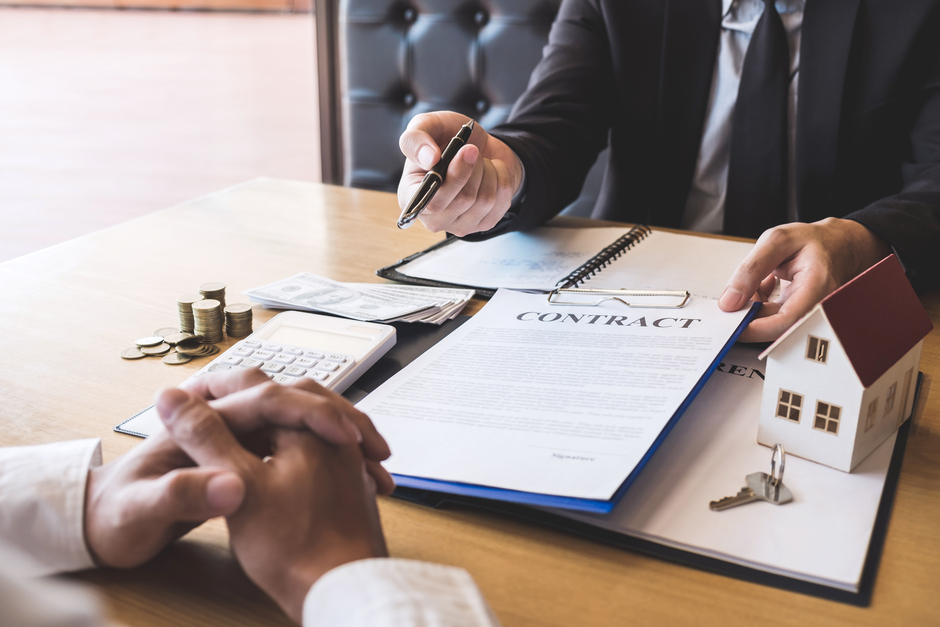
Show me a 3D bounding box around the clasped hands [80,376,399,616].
[{"bbox_3d":[-0.116,0.089,0.547,0.150,0.105,0.128,4,20,13],"label":"clasped hands"}]

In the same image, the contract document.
[{"bbox_3d":[0.046,0.038,0.735,0.222,0.017,0.312,3,21,28],"label":"contract document"}]

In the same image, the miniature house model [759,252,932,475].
[{"bbox_3d":[0.243,0.028,0.711,0.069,0.104,0.106,15,25,38],"label":"miniature house model"}]

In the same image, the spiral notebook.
[{"bbox_3d":[0.138,-0.053,1.105,0.368,0.017,0.237,9,22,25],"label":"spiral notebook"}]

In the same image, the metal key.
[{"bbox_3d":[0.160,0.098,0.643,0.049,0.026,0.036,-8,21,-21],"label":"metal key"}]

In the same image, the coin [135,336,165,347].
[{"bbox_3d":[-0.267,0.023,0.912,0.024,0.003,0.024,-1,20,0],"label":"coin"}]

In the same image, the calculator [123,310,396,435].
[{"bbox_3d":[-0.141,0.039,0.845,0.111,0.017,0.188,7,21,22],"label":"calculator"}]

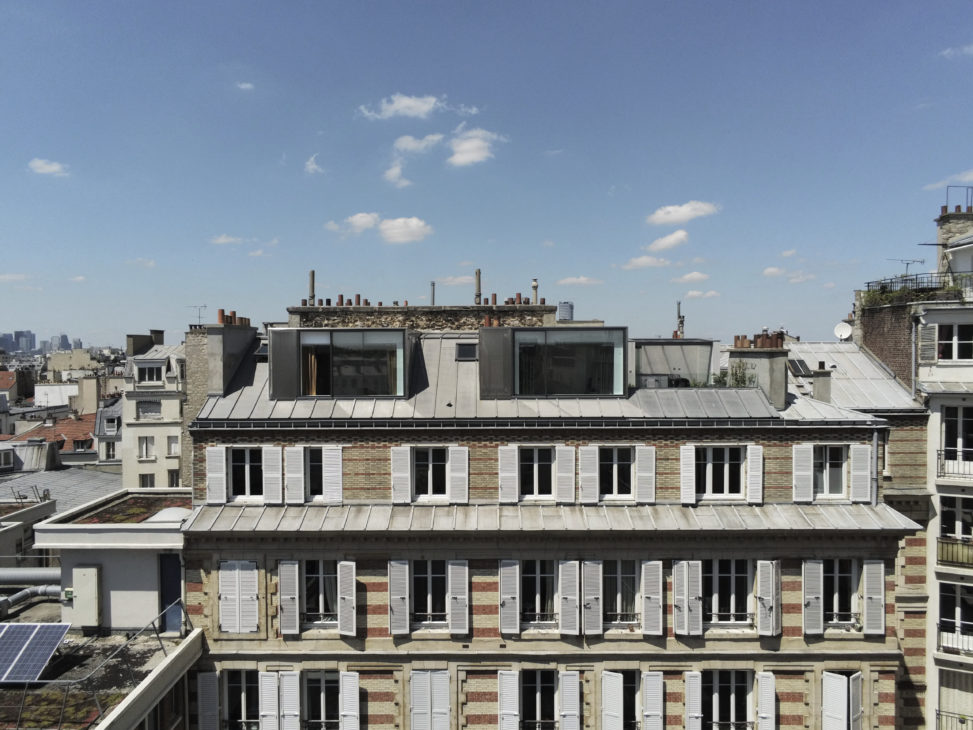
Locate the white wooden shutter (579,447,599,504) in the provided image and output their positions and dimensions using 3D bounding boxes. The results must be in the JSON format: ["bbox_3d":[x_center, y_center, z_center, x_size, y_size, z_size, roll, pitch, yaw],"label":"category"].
[{"bbox_3d":[3.119,3.316,19.580,0.575,1.710,0.050,0,1,0],"label":"white wooden shutter"}]

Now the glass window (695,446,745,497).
[{"bbox_3d":[6.847,3.140,19.021,1.540,1.521,0.100,0,1,0],"label":"glass window"}]

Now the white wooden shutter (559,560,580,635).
[{"bbox_3d":[2.413,6.770,18.762,0.577,2.162,0.050,0,1,6],"label":"white wooden shutter"}]

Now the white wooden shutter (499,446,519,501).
[{"bbox_3d":[0.656,3.194,18.862,0.583,1.640,0.050,0,1,0],"label":"white wooden shutter"}]

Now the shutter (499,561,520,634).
[{"bbox_3d":[0.665,6.610,18.380,0.591,2.078,0.060,0,1,3],"label":"shutter"}]

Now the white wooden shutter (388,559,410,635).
[{"bbox_3d":[-2.541,6.765,18.807,0.603,2.161,0.050,0,1,-4],"label":"white wooden shutter"}]

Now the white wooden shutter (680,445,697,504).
[{"bbox_3d":[5.848,3.179,18.730,0.439,1.672,0.060,0,1,0],"label":"white wooden shutter"}]

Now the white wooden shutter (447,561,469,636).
[{"bbox_3d":[-0.792,6.609,18.360,0.568,2.105,0.050,0,1,8],"label":"white wooden shutter"}]

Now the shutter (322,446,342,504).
[{"bbox_3d":[-4.629,3.308,19.448,0.597,1.690,0.050,0,1,0],"label":"shutter"}]

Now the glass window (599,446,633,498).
[{"bbox_3d":[3.960,3.274,19.820,1.080,1.550,0.080,0,1,0],"label":"glass window"}]

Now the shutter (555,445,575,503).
[{"bbox_3d":[2.365,3.280,19.348,0.583,1.687,0.050,0,1,0],"label":"shutter"}]

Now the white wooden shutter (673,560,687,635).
[{"bbox_3d":[5.505,6.602,18.320,0.425,2.097,0.060,0,1,10],"label":"white wooden shutter"}]

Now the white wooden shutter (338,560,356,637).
[{"bbox_3d":[-3.937,6.617,18.300,0.560,2.080,0.060,0,1,17],"label":"white wooden shutter"}]

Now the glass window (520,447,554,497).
[{"bbox_3d":[1.514,3.153,19.100,1.049,1.492,0.120,0,1,0],"label":"glass window"}]

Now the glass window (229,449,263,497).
[{"bbox_3d":[-7.284,3.297,19.686,1.145,1.558,0.100,0,1,0],"label":"glass window"}]

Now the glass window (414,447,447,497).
[{"bbox_3d":[-1.649,3.157,19.120,1.020,1.493,0.120,0,1,0],"label":"glass window"}]

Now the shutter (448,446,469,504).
[{"bbox_3d":[-0.828,3.303,19.371,0.578,1.680,0.050,0,1,0],"label":"shutter"}]

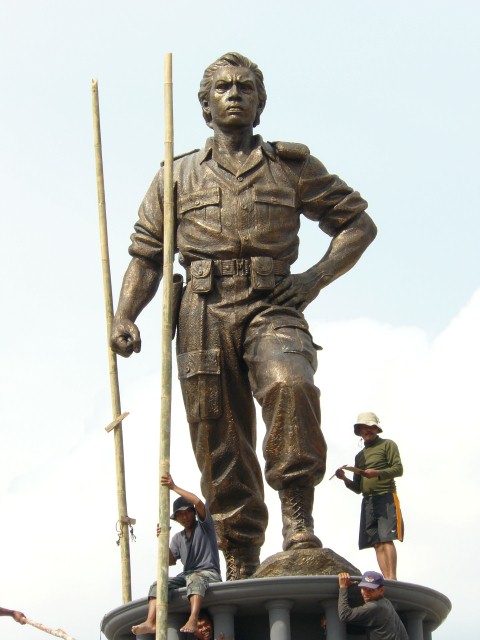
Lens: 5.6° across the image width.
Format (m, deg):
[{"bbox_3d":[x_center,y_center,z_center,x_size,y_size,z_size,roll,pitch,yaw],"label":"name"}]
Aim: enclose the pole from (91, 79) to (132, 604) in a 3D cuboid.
[{"bbox_3d":[-1.215,0.263,46.034,0.100,5.200,0.100,-3,-16,0],"label":"pole"}]

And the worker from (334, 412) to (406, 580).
[{"bbox_3d":[1.204,1.654,44.766,0.550,1.670,0.500,-15,-20,36],"label":"worker"}]

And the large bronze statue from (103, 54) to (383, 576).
[{"bbox_3d":[0.069,0.116,45.692,2.450,5.250,1.500,-4,-16,5],"label":"large bronze statue"}]

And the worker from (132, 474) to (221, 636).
[{"bbox_3d":[-0.553,2.132,44.033,0.600,1.450,0.720,-14,-20,34],"label":"worker"}]

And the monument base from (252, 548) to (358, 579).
[{"bbox_3d":[0.607,2.286,44.751,1.050,0.450,0.900,-3,-16,0],"label":"monument base"}]

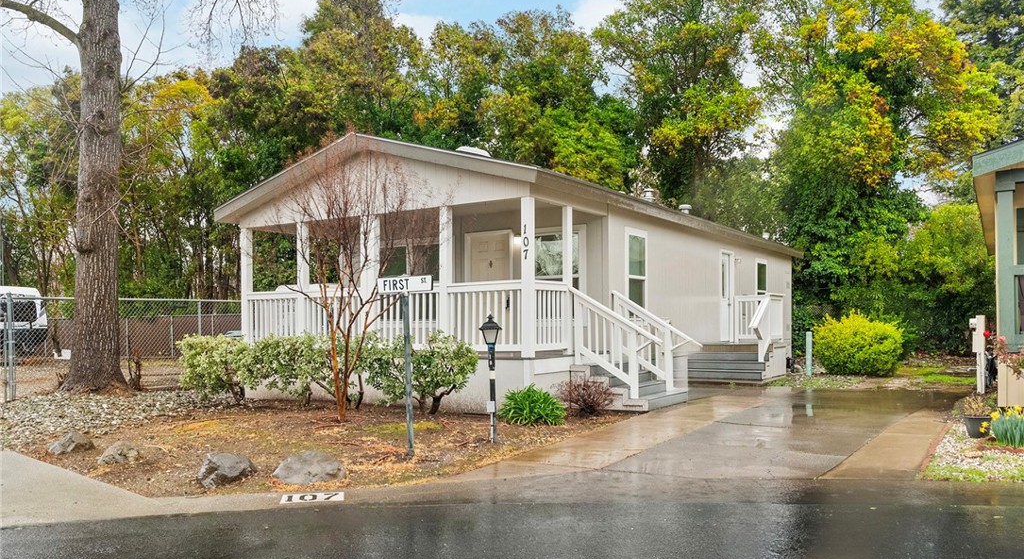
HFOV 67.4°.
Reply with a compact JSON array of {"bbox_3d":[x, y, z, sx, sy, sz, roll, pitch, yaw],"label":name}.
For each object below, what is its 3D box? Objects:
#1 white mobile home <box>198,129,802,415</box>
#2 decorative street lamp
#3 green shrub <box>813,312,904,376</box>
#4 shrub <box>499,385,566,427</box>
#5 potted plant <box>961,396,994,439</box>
[{"bbox_3d":[1.936,0.144,18.714,6.800,4.240,16.400,-2,-3,32],"label":"white mobile home"},{"bbox_3d":[-0.236,1.064,8.435,0.240,1.400,0.240,0,-3,-2],"label":"decorative street lamp"},{"bbox_3d":[7.934,1.493,17.634,2.050,1.330,1.900,-2,-3,24],"label":"green shrub"},{"bbox_3d":[0.248,1.598,9.862,0.840,0.470,0.800,-1,-3,1],"label":"shrub"},{"bbox_3d":[5.149,1.504,8.511,0.360,0.440,0.350,-2,-3,31],"label":"potted plant"}]

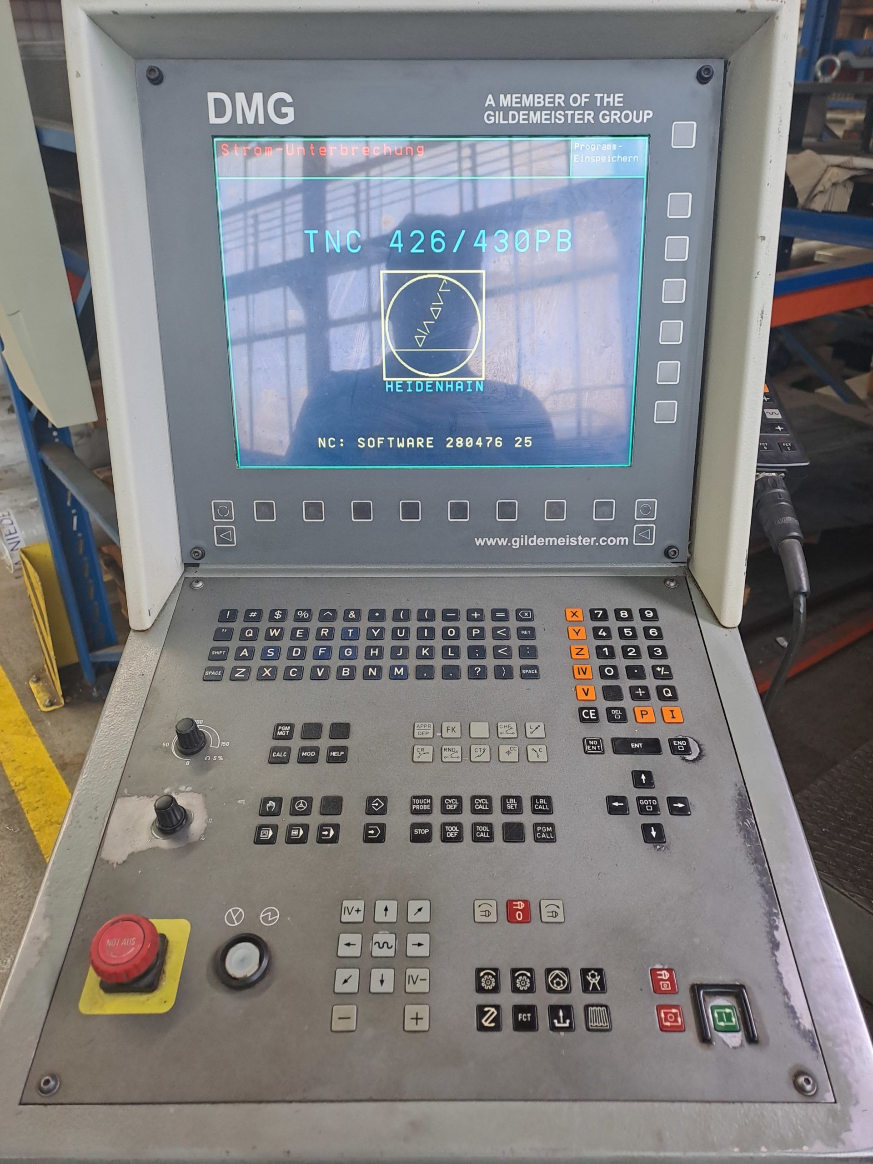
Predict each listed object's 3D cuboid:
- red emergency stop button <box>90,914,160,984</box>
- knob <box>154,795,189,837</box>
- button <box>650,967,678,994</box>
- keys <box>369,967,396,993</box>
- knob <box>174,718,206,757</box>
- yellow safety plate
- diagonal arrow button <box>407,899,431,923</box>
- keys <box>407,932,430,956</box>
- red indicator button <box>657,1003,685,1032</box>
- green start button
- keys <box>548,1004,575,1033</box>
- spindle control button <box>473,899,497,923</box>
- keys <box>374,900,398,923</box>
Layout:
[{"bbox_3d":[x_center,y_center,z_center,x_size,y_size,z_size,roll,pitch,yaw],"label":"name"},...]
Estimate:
[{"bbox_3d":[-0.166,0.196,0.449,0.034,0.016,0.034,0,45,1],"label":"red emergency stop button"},{"bbox_3d":[-0.166,0.142,0.518,0.020,0.020,0.020,0,45,1],"label":"knob"},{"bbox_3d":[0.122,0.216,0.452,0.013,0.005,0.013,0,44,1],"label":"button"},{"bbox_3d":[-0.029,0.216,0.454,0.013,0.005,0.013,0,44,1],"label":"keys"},{"bbox_3d":[-0.165,0.102,0.561,0.020,0.019,0.020,0,44,1],"label":"knob"},{"bbox_3d":[-0.165,0.210,0.462,0.052,0.002,0.051,0,45,1],"label":"yellow safety plate"},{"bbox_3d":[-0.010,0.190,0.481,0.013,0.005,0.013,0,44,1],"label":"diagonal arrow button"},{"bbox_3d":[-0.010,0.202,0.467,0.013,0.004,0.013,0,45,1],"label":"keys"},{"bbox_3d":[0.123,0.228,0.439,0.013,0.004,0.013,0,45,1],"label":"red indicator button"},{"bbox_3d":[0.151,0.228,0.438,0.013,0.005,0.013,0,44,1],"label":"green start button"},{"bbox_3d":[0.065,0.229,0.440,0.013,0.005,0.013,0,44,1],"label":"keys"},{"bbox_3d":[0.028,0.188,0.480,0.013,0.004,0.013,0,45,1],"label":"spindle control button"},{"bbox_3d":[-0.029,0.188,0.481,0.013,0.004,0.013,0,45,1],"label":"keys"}]

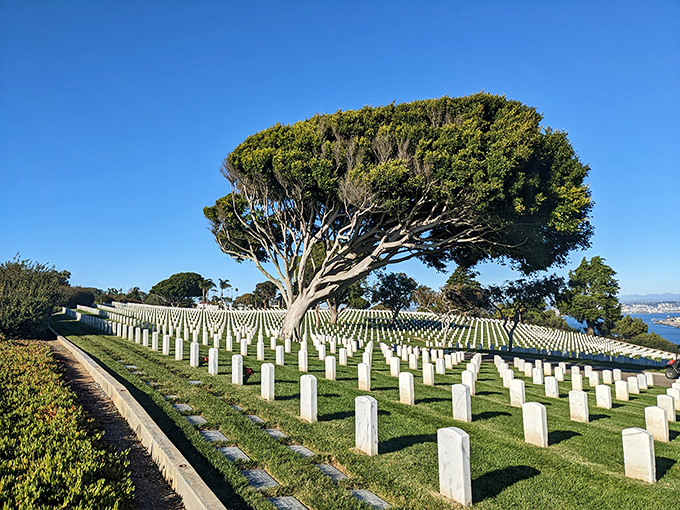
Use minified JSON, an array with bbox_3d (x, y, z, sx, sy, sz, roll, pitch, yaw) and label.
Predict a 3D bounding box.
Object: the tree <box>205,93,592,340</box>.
[{"bbox_3d":[3.529,-2.247,32.000,23.409,14.979,16.500,-1,-6,0],"label":"tree"}]

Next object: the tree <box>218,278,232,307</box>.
[{"bbox_3d":[-34.972,11.835,162.000,4.188,9.270,4.188,-1,-6,0],"label":"tree"}]

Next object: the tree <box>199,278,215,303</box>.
[{"bbox_3d":[-40.121,11.614,160.000,4.713,9.006,4.713,-1,-6,0],"label":"tree"}]

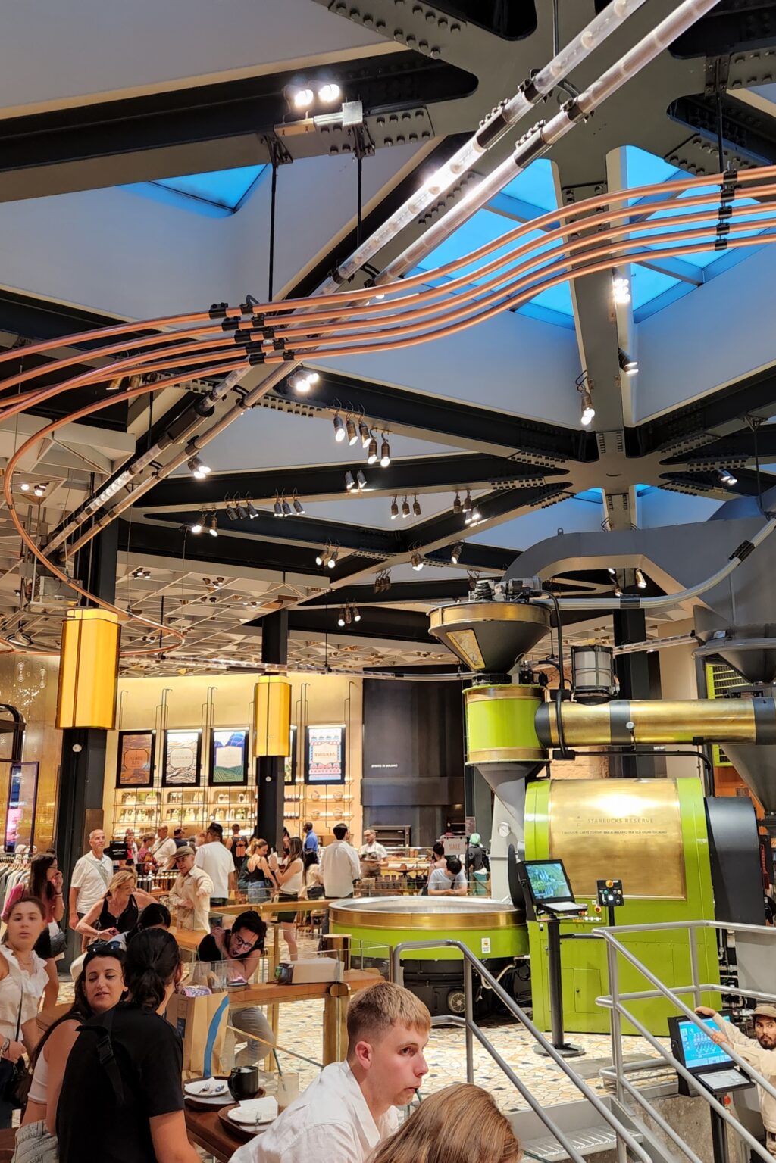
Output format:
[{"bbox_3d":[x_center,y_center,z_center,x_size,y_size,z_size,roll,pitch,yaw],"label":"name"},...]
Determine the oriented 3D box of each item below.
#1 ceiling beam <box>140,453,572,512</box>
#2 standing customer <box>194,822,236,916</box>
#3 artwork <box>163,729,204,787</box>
[{"bbox_3d":[-0.572,-1.206,12.440,5.250,0.420,0.300,-3,-13,12],"label":"ceiling beam"},{"bbox_3d":[-2.070,3.826,12.357,0.520,1.820,0.340,3,-13,-12],"label":"standing customer"},{"bbox_3d":[-4.444,3.839,22.381,0.876,1.213,0.080,-3,-13,14],"label":"artwork"}]

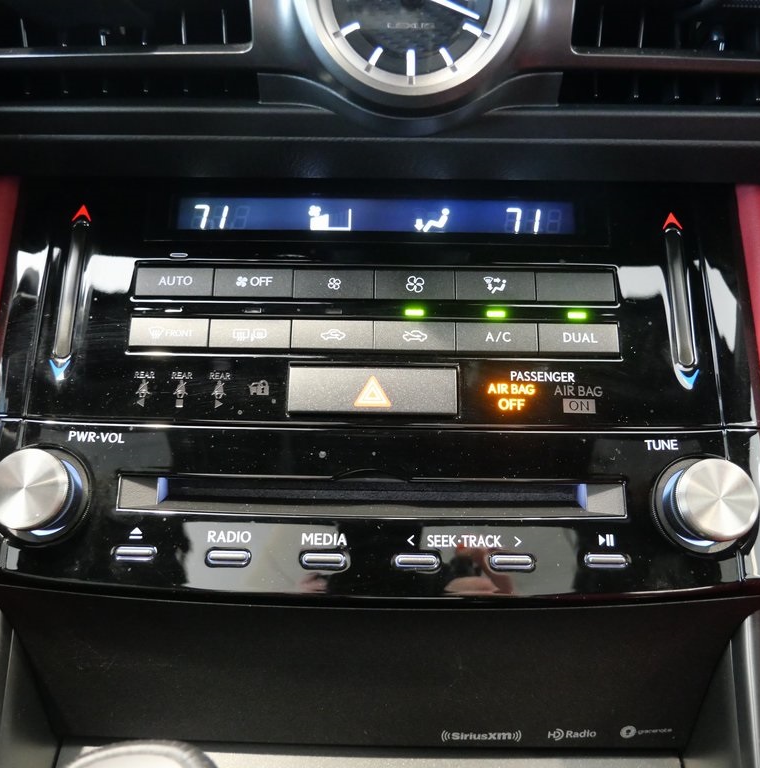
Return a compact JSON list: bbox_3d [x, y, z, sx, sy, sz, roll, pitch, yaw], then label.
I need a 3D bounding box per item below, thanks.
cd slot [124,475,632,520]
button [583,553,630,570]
[{"bbox_3d":[-0.002,0.036,0.218,0.151,0.011,0.015,1,-16,0],"label":"cd slot"},{"bbox_3d":[0.066,0.052,0.207,0.014,0.005,0.004,1,-16,0],"label":"button"}]

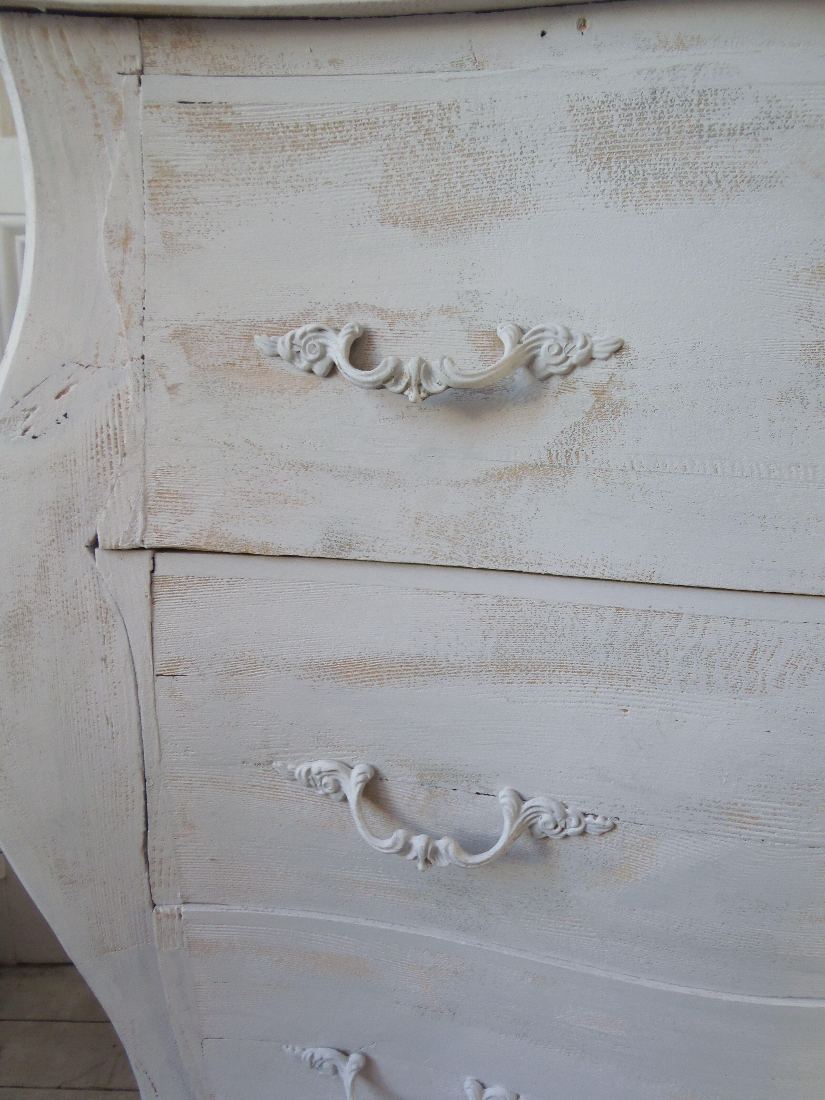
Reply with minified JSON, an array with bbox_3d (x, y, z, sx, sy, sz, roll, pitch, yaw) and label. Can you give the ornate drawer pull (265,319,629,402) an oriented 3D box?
[{"bbox_3d":[0.004,-0.080,0.322,0.164,0.035,0.025,4,10,14],"label":"ornate drawer pull"}]

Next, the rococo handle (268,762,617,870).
[{"bbox_3d":[0.007,0.125,0.347,0.164,0.035,0.025,5,18,16],"label":"rococo handle"}]

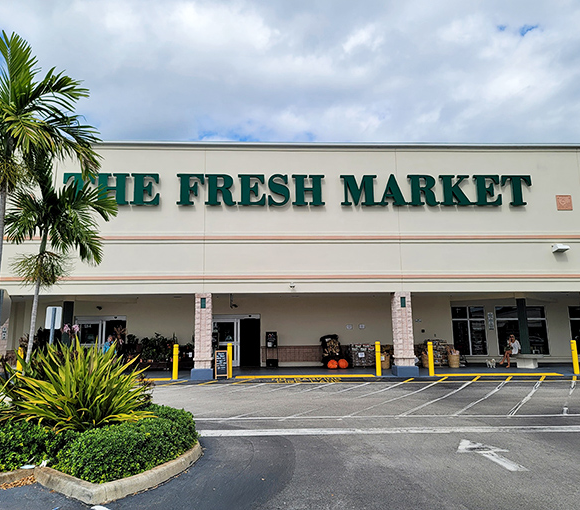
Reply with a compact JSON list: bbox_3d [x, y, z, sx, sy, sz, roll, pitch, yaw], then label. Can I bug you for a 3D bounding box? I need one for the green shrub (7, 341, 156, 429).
[{"bbox_3d":[-2.779,1.755,6.387,1.900,1.320,1.750,0,-10,-2],"label":"green shrub"}]

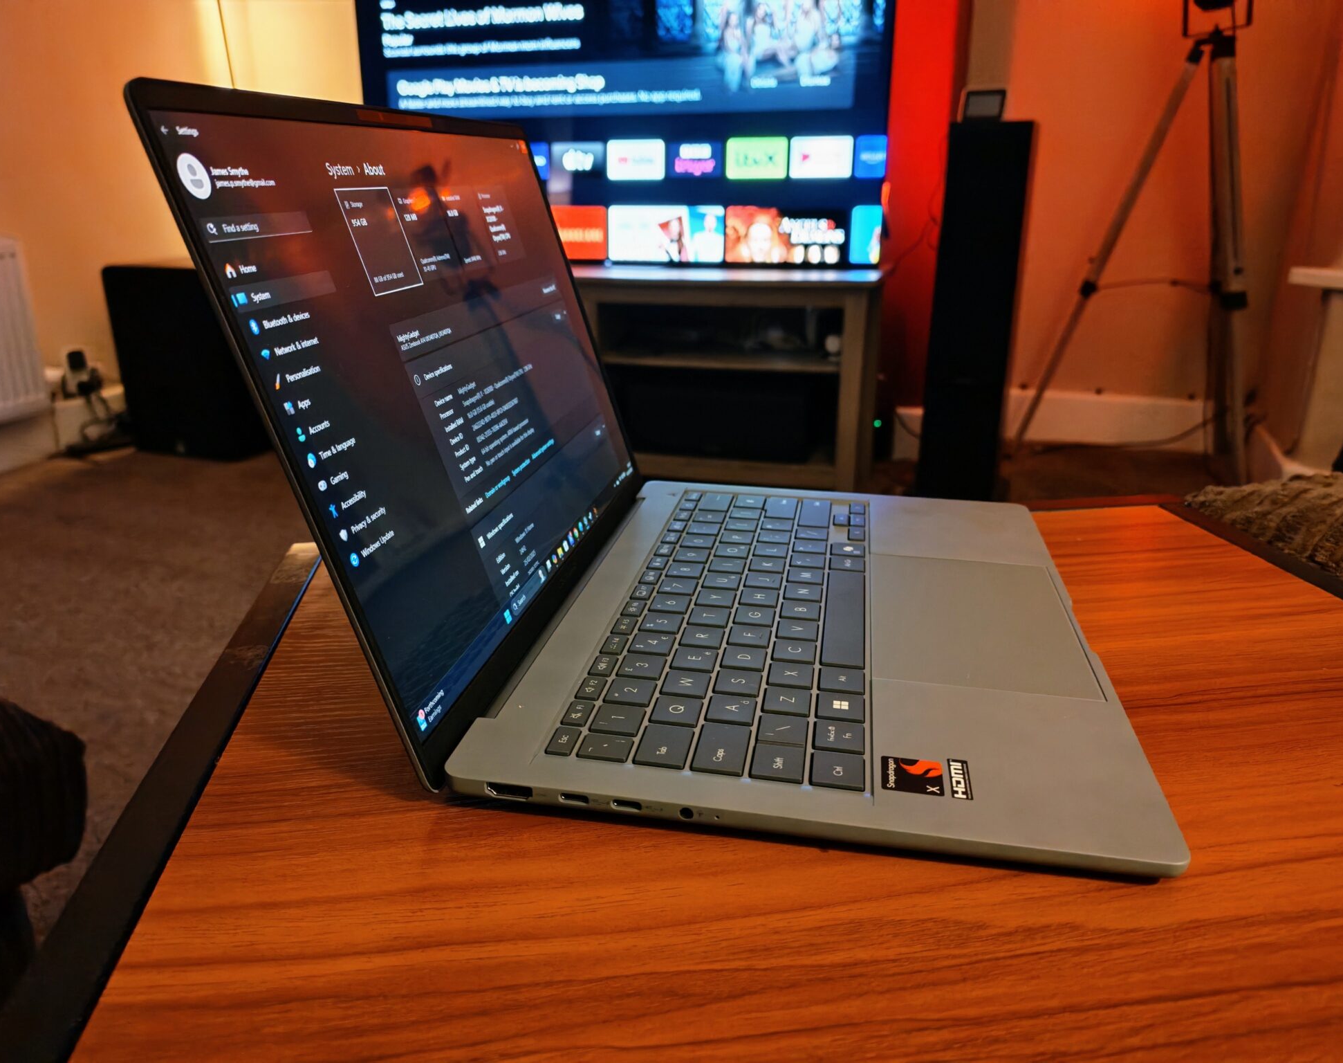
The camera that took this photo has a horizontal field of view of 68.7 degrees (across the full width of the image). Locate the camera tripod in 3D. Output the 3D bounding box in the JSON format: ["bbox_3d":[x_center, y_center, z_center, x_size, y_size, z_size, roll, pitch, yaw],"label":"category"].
[{"bbox_3d":[1.246,-0.643,2.364,0.600,1.050,0.520,0,20,0],"label":"camera tripod"}]

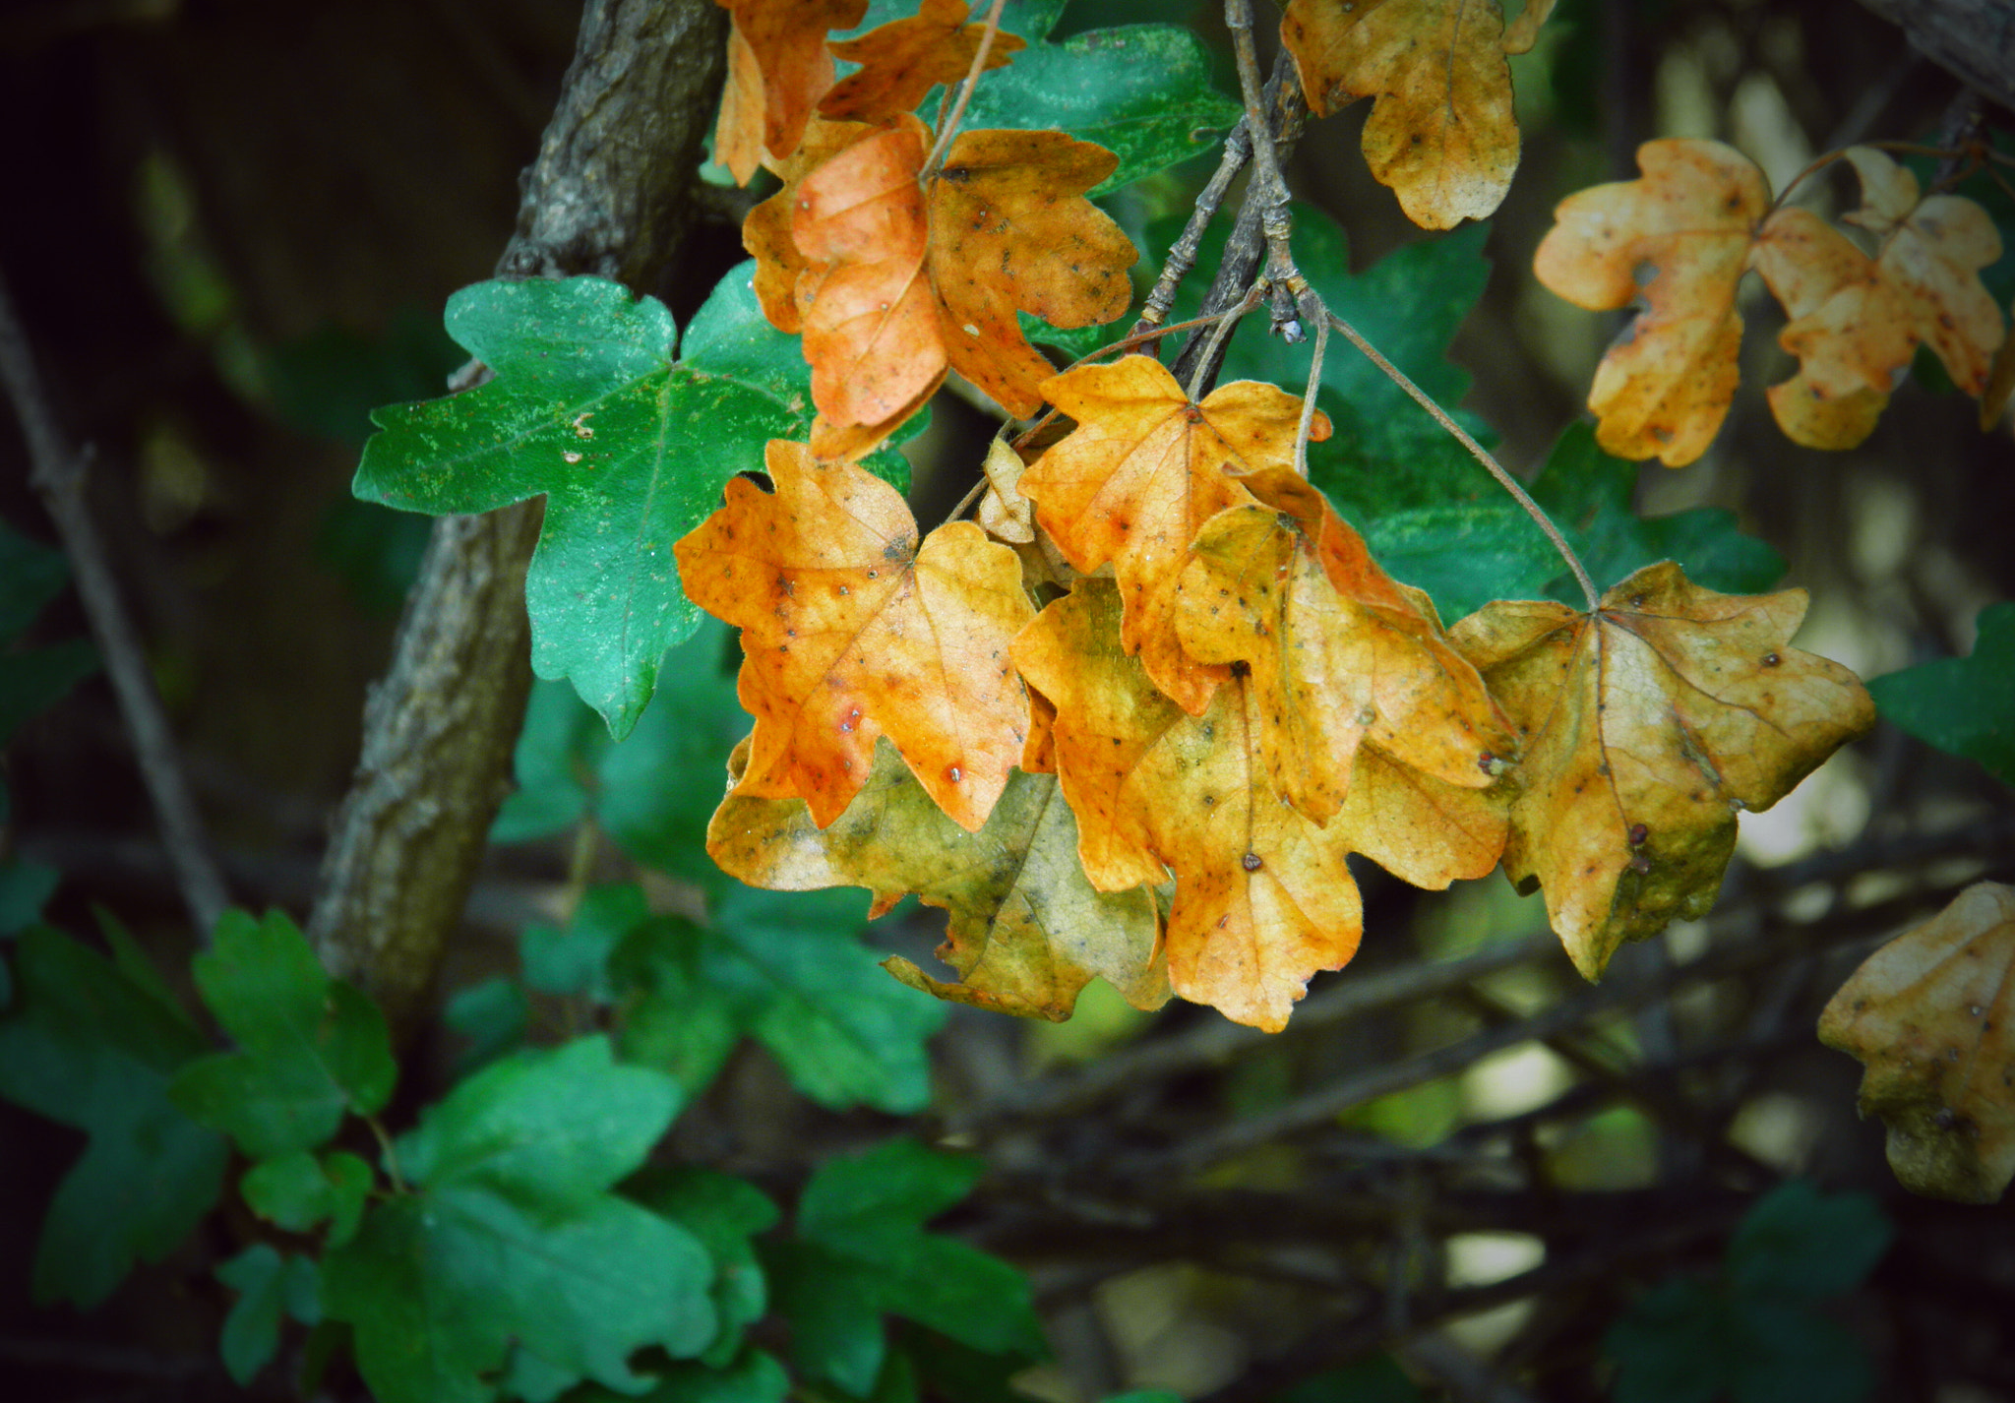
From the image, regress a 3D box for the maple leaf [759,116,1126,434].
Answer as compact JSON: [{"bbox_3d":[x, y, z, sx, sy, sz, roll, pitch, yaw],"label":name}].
[{"bbox_3d":[-0.009,-0.069,1.900,0.058,0.048,0.023,0,-6,-3],"label":"maple leaf"}]

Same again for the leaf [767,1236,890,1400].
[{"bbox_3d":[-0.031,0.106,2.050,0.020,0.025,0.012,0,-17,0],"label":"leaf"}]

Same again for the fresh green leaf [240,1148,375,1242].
[{"bbox_3d":[-0.103,0.073,1.745,0.020,0.014,0.009,0,-18,0],"label":"fresh green leaf"}]

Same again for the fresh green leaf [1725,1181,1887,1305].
[{"bbox_3d":[0.131,0.089,1.950,0.028,0.020,0.011,0,-20,0],"label":"fresh green leaf"}]

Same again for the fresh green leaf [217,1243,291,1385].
[{"bbox_3d":[-0.114,0.093,1.800,0.013,0.022,0.008,0,-14,0],"label":"fresh green leaf"}]

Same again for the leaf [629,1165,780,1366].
[{"bbox_3d":[-0.047,0.084,1.765,0.027,0.030,0.012,0,-17,-9],"label":"leaf"}]

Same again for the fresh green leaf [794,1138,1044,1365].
[{"bbox_3d":[-0.015,0.095,2.050,0.042,0.035,0.018,0,-19,0],"label":"fresh green leaf"}]

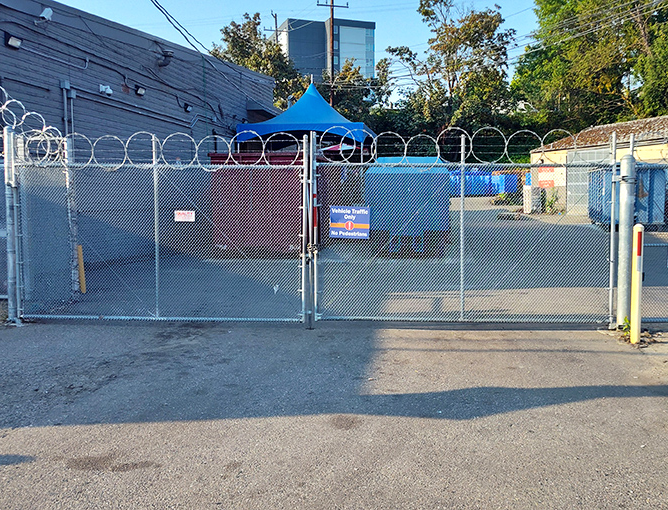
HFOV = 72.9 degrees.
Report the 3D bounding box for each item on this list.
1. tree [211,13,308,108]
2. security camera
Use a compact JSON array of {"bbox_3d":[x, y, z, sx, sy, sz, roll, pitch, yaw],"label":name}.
[{"bbox_3d":[-4.514,-8.559,27.072,6.500,11.220,6.000,0,6,0],"label":"tree"},{"bbox_3d":[-3.706,-3.113,5.823,0.110,0.110,0.230,-1,44,-8],"label":"security camera"}]

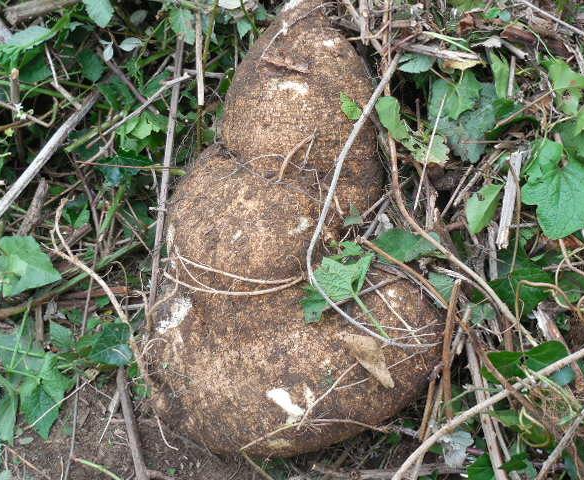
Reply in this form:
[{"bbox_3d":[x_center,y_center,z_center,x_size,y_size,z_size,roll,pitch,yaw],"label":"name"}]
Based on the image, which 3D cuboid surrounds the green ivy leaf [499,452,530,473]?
[{"bbox_3d":[0.216,0.216,1.094,0.031,0.012,0.019,-5,63,-3],"label":"green ivy leaf"}]

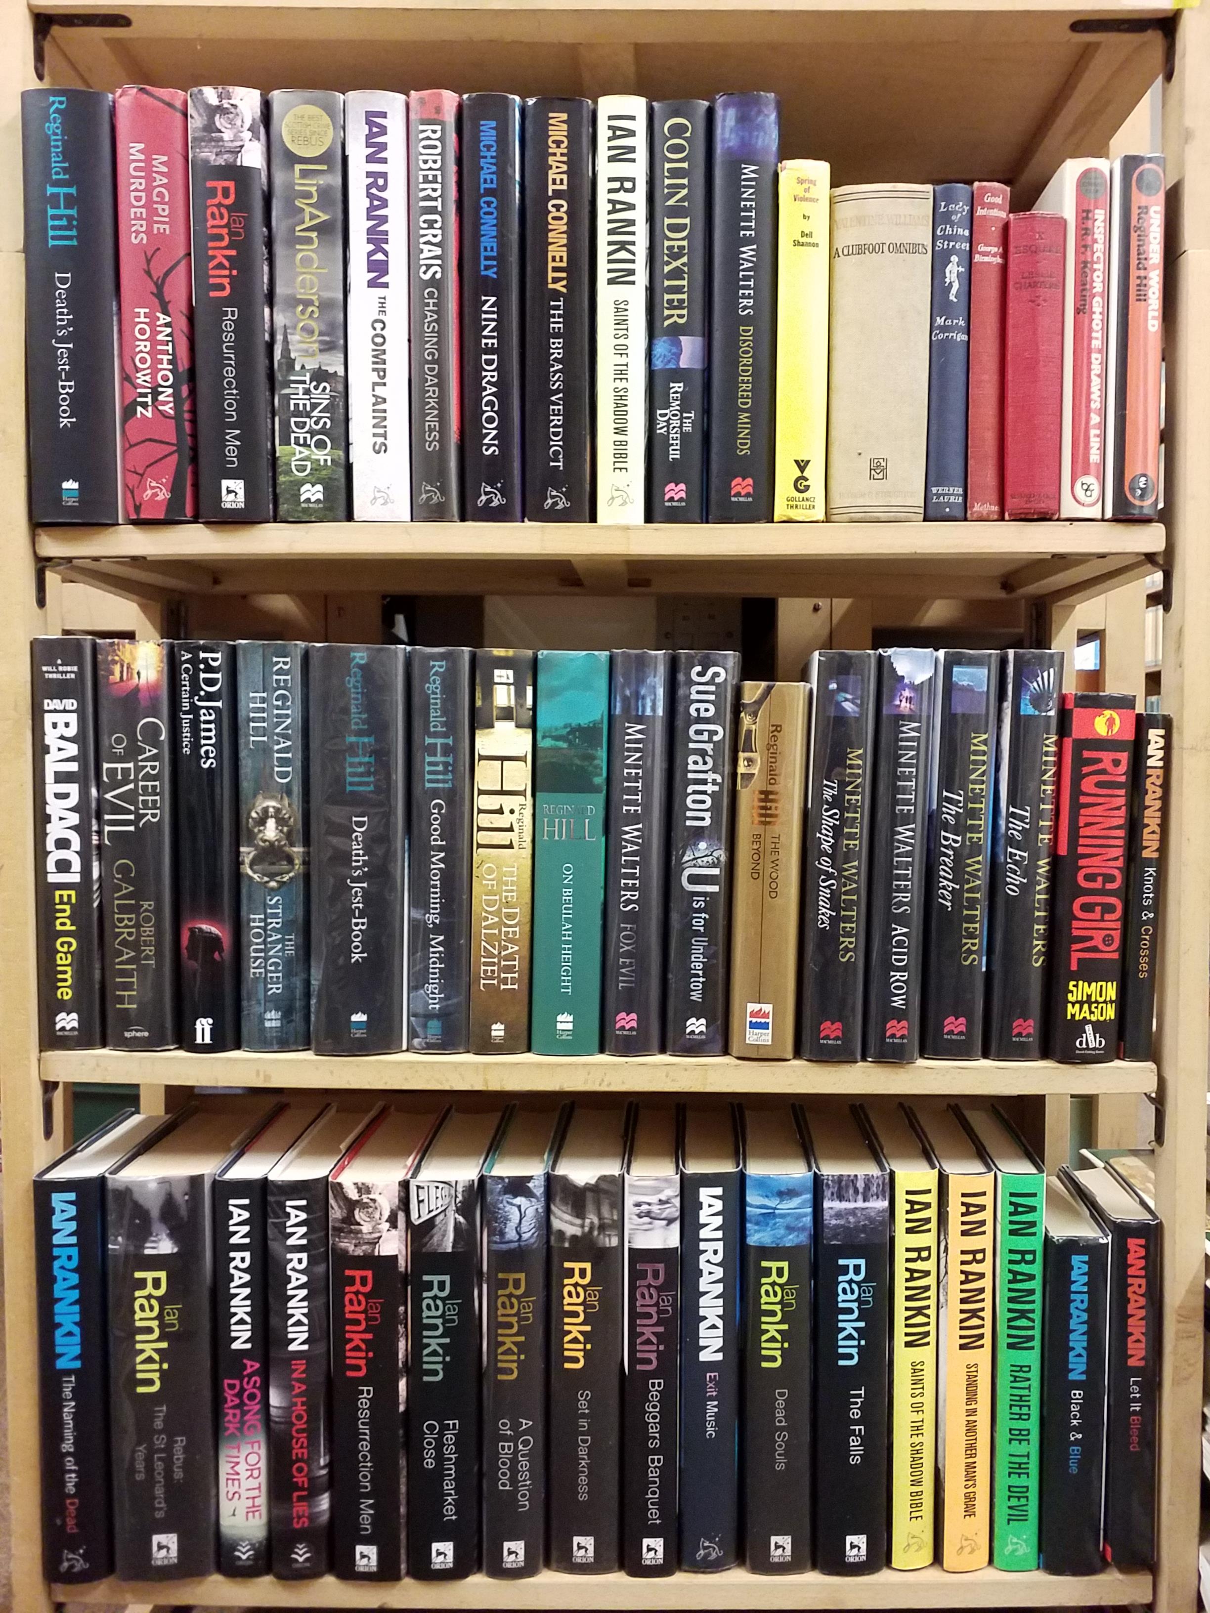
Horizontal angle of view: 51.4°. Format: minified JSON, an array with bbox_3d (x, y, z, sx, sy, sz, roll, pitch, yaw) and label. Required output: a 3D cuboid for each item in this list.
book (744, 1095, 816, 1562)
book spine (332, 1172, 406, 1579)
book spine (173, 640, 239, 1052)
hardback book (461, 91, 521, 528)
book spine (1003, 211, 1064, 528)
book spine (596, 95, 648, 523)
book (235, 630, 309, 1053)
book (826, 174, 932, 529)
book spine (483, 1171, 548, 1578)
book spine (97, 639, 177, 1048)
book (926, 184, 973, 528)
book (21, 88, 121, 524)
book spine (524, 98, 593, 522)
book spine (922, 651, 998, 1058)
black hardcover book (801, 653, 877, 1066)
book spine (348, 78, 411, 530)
[{"bbox_3d":[0.110,0.334,0.823,0.041,0.240,0.158,0,2,5],"label":"book"},{"bbox_3d":[-0.136,0.330,0.810,0.042,0.240,0.156,0,3,1],"label":"book spine"},{"bbox_3d":[-0.230,0.021,0.815,0.035,0.240,0.158,0,2,2],"label":"book spine"},{"bbox_3d":[-0.061,-0.283,0.789,0.032,0.238,0.158,0,2,1],"label":"hardback book"},{"bbox_3d":[0.243,-0.248,0.766,0.031,0.170,0.122,0,2,2],"label":"book spine"},{"bbox_3d":[0.011,-0.282,0.787,0.028,0.239,0.158,0,2,1],"label":"book spine"},{"bbox_3d":[-0.191,0.019,0.812,0.040,0.240,0.156,1,4,2],"label":"book"},{"bbox_3d":[0.156,-0.256,0.771,0.056,0.187,0.130,1,2,2],"label":"book"},{"bbox_3d":[-0.050,0.328,0.810,0.037,0.242,0.156,0,3,1],"label":"book spine"},{"bbox_3d":[-0.270,0.018,0.812,0.044,0.240,0.156,0,4,1],"label":"book spine"},{"bbox_3d":[0.197,-0.259,0.778,0.024,0.188,0.128,1,2,1],"label":"book"},{"bbox_3d":[-0.297,-0.284,0.788,0.051,0.241,0.158,0,2,2],"label":"book"},{"bbox_3d":[-0.025,-0.281,0.788,0.037,0.236,0.158,0,2,1],"label":"book spine"},{"bbox_3d":[0.210,0.026,0.810,0.036,0.238,0.158,2,2,2],"label":"book spine"},{"bbox_3d":[0.138,0.027,0.812,0.038,0.240,0.158,1,2,1],"label":"black hardcover book"},{"bbox_3d":[-0.126,-0.288,0.794,0.035,0.240,0.156,0,3,2],"label":"book spine"}]

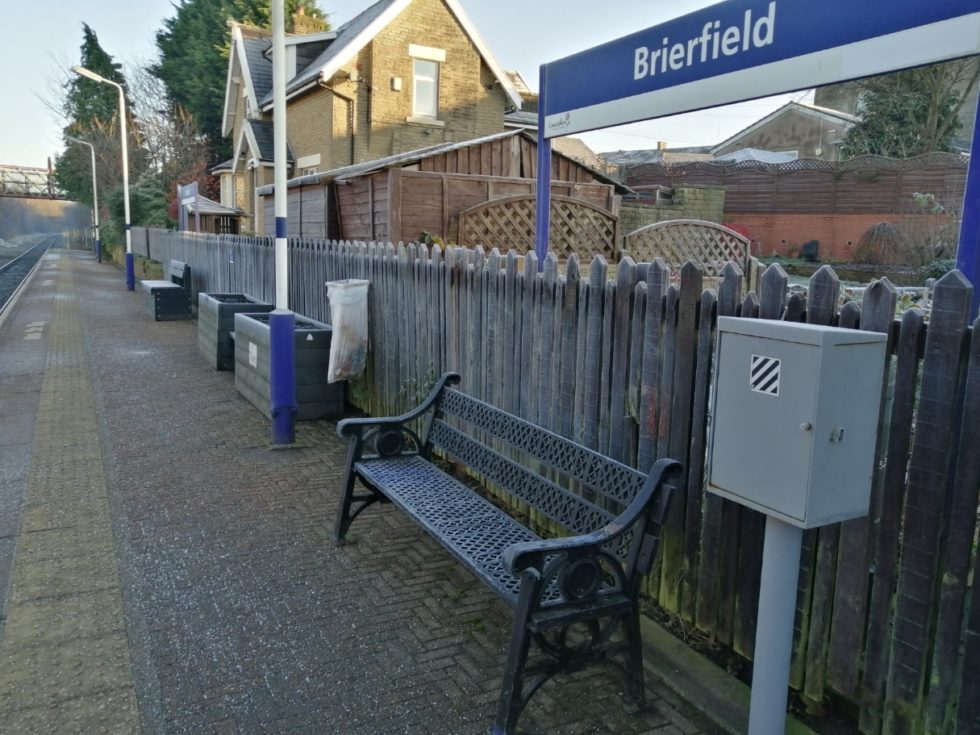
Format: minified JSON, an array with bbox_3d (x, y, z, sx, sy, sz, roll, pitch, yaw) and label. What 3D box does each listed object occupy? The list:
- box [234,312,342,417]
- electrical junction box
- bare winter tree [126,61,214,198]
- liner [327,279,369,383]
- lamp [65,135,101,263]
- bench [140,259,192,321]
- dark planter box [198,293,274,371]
[{"bbox_3d":[-1.861,-0.052,6.964,0.570,0.745,1.630,-4,11,-28],"label":"box"},{"bbox_3d":[0.852,0.135,2.156,0.254,0.512,0.353,-2,9,-28],"label":"electrical junction box"},{"bbox_3d":[-16.145,-10.297,38.083,5.000,9.800,5.000,-4,11,-28],"label":"bare winter tree"},{"bbox_3d":[-1.127,-0.293,6.048,0.310,0.800,0.310,-4,11,-28],"label":"liner"},{"bbox_3d":[-17.715,-7.283,33.311,1.200,5.370,0.220,-4,11,-28],"label":"lamp"},{"bbox_3d":[-5.855,-1.423,13.803,0.645,0.950,1.860,-4,11,-28],"label":"bench"},{"bbox_3d":[-3.108,-0.474,9.285,0.585,0.735,1.540,-4,11,-28],"label":"dark planter box"}]

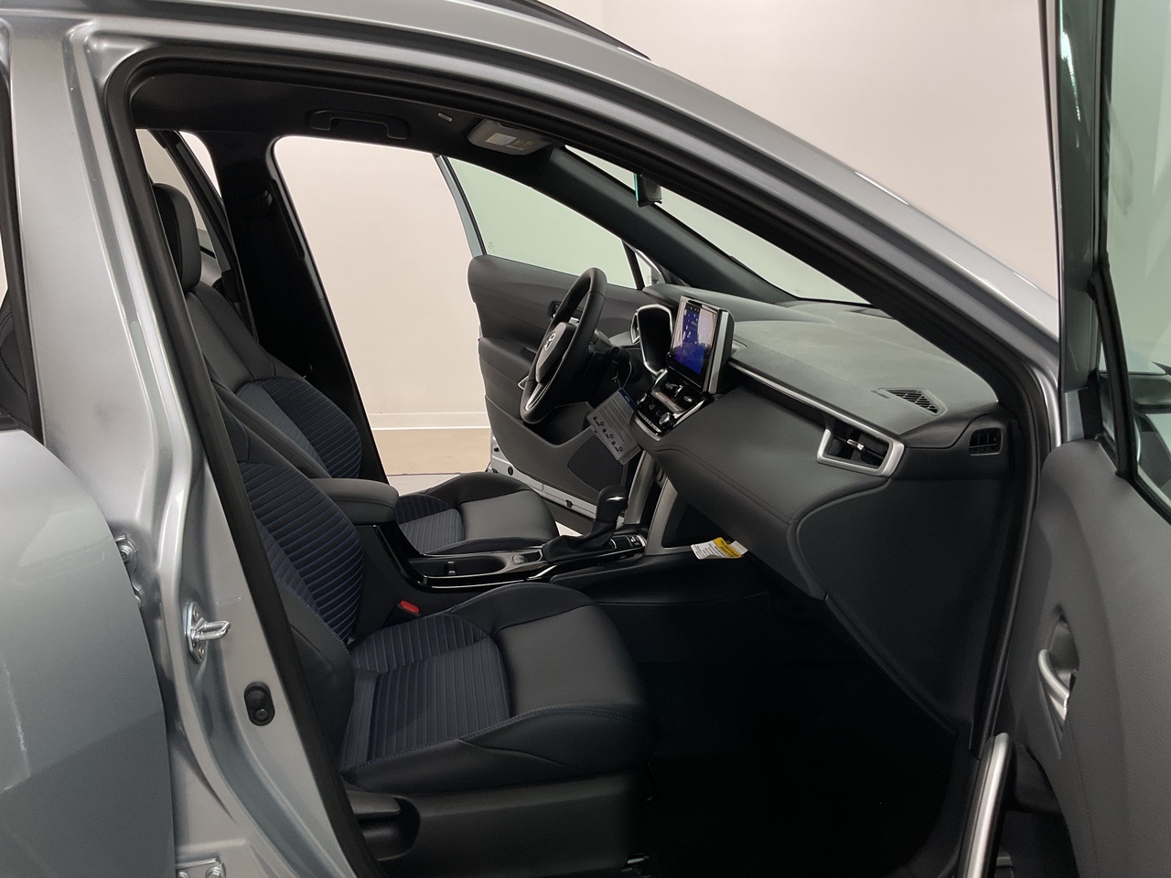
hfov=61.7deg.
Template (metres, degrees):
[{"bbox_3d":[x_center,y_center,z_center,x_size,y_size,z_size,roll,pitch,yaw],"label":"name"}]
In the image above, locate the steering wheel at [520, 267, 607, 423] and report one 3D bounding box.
[{"bbox_3d":[-0.036,-0.198,2.160,0.100,0.370,0.370,24,8,-14],"label":"steering wheel"}]

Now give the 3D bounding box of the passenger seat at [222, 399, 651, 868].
[{"bbox_3d":[-0.354,0.112,1.432,0.870,0.960,0.540,-2,14,-9],"label":"passenger seat"}]

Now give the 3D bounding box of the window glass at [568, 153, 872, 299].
[{"bbox_3d":[0.375,-0.396,1.807,0.860,0.120,1.380,27,8,-15],"label":"window glass"}]

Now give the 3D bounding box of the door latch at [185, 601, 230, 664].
[{"bbox_3d":[-0.379,0.194,0.989,0.042,0.062,0.042,1,14,2],"label":"door latch"}]

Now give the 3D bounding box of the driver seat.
[{"bbox_3d":[-0.505,-0.080,2.111,0.880,0.910,0.540,-2,14,-9],"label":"driver seat"}]

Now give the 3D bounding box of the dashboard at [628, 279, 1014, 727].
[{"bbox_3d":[0.402,-0.023,1.902,0.570,0.470,1.420,-2,14,-9],"label":"dashboard"}]

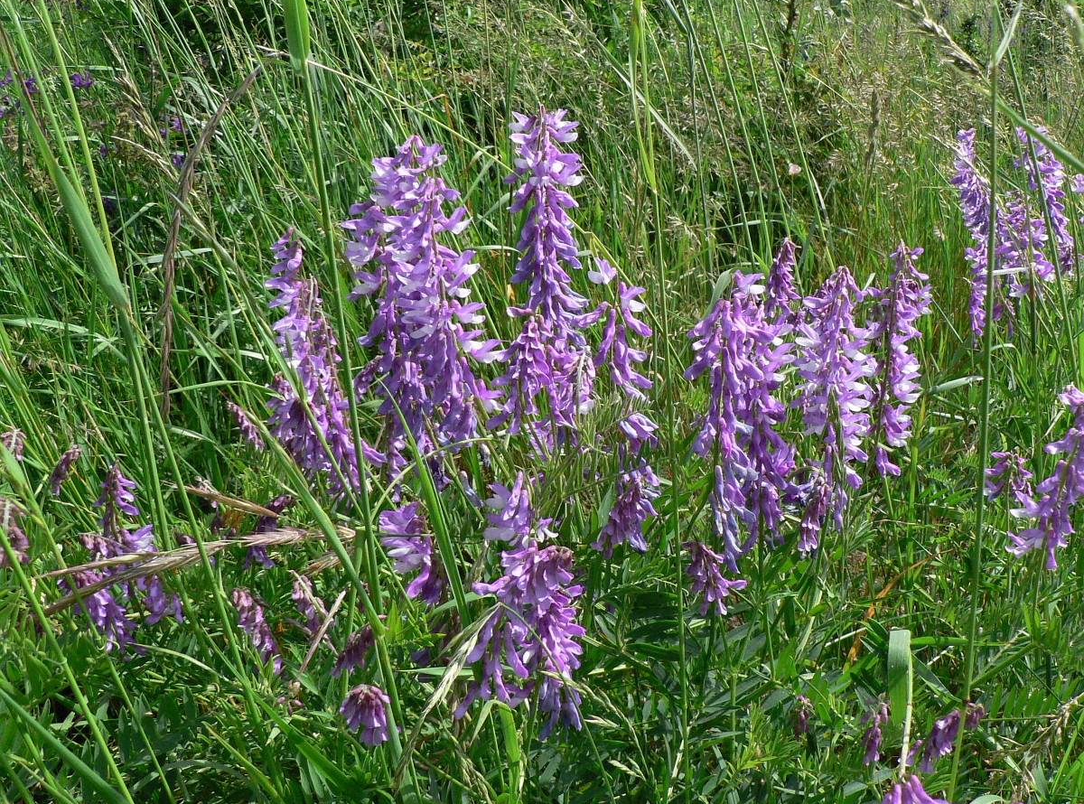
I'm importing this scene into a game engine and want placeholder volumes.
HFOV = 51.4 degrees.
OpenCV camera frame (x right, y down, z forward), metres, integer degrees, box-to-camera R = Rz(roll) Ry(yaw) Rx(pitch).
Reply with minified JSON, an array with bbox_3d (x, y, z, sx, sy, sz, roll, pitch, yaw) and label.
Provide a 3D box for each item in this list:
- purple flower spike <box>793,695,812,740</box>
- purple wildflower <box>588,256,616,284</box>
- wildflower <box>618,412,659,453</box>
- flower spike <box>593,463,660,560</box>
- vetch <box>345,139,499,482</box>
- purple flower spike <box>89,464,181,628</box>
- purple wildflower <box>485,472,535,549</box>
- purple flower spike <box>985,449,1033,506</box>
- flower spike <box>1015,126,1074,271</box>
[{"bbox_3d":[0.130,0.157,0.560,0.009,0.021,0.009,0,18,0],"label":"purple flower spike"},{"bbox_3d":[0.032,-0.070,0.600,0.015,0.012,0.012,0,18,0],"label":"purple wildflower"},{"bbox_3d":[0.050,0.016,0.590,0.021,0.017,0.018,0,18,0],"label":"wildflower"},{"bbox_3d":[0.044,0.058,0.600,0.035,0.044,0.029,0,18,0],"label":"flower spike"},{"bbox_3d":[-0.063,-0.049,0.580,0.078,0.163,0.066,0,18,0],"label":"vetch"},{"bbox_3d":[-0.234,0.083,0.650,0.052,0.085,0.042,0,18,0],"label":"purple flower spike"},{"bbox_3d":[-0.016,0.053,0.550,0.025,0.032,0.022,0,18,0],"label":"purple wildflower"},{"bbox_3d":[0.282,0.045,0.680,0.029,0.026,0.026,0,18,0],"label":"purple flower spike"},{"bbox_3d":[0.410,-0.166,0.920,0.047,0.110,0.043,0,18,0],"label":"flower spike"}]

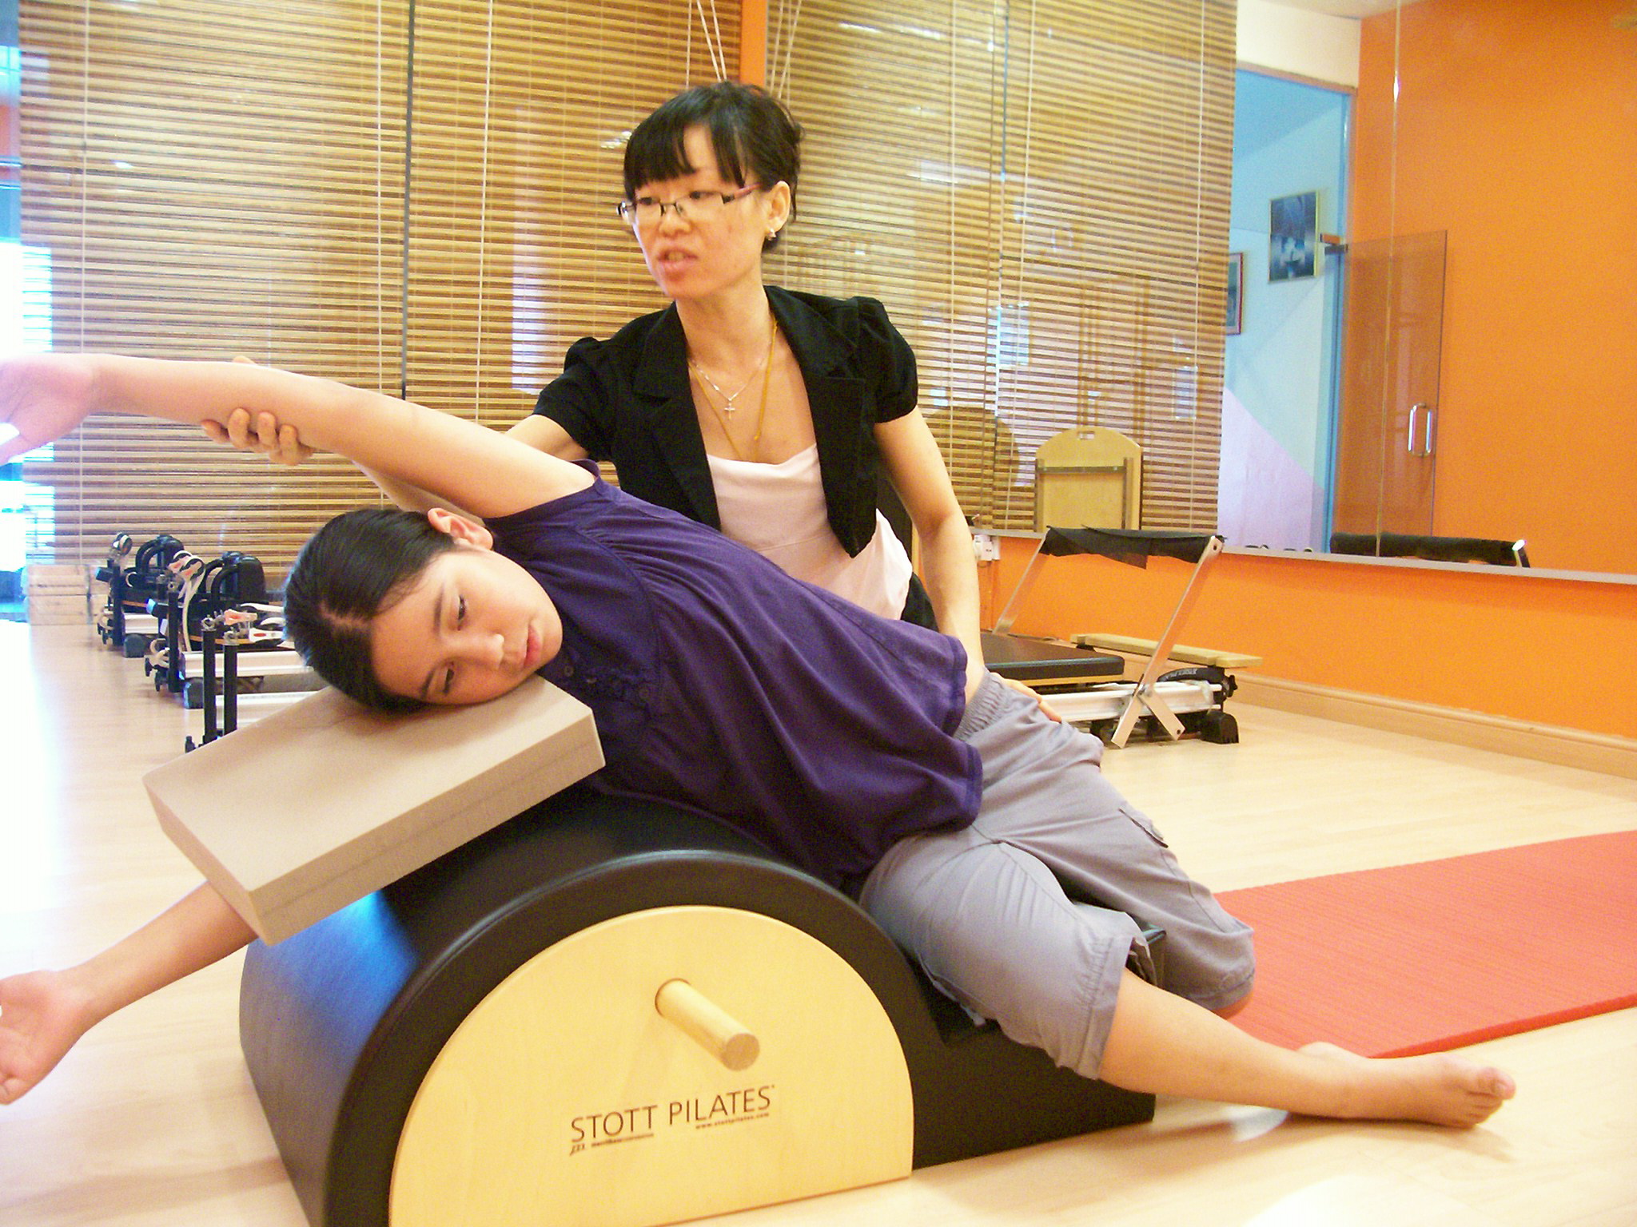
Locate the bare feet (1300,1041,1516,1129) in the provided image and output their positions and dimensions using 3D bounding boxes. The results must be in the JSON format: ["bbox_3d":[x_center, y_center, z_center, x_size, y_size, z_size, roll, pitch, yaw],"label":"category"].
[{"bbox_3d":[0.589,0.472,1.610,0.210,0.082,0.095,2,5,21],"label":"bare feet"}]

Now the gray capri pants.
[{"bbox_3d":[0.238,0.266,1.630,0.430,0.320,0.340,40,-13,-6],"label":"gray capri pants"}]

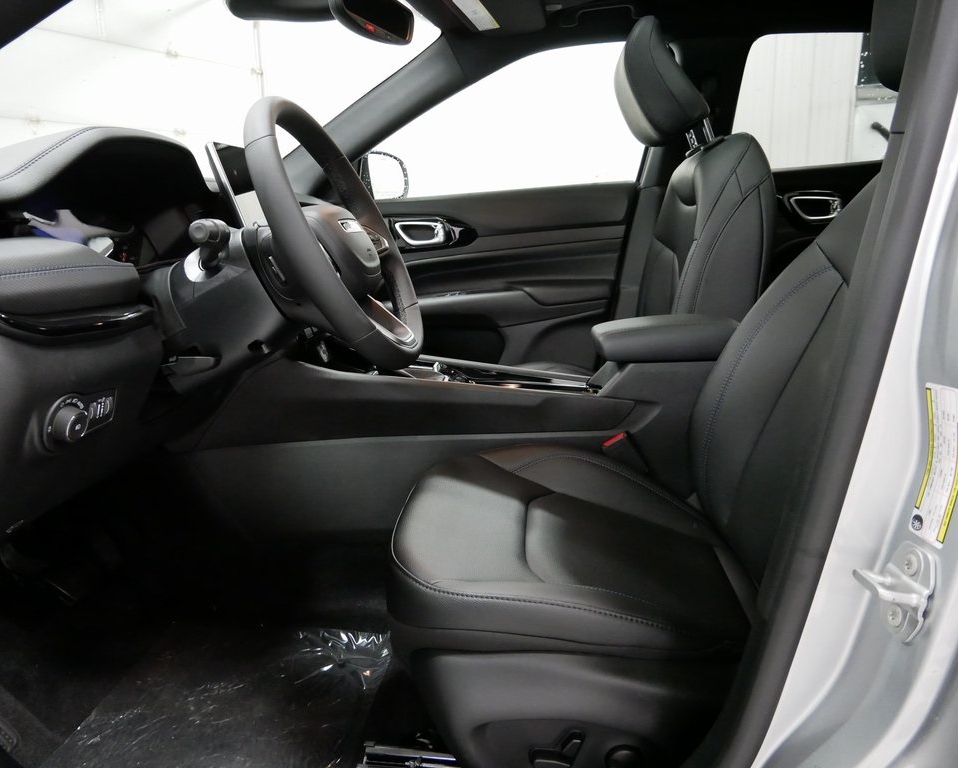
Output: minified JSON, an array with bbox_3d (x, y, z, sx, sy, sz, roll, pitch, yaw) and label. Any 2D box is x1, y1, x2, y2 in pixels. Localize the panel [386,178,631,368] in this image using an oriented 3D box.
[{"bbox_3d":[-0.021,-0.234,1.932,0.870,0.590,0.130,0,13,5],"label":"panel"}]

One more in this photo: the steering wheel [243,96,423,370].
[{"bbox_3d":[-0.189,-0.173,0.890,0.105,0.362,0.375,-25,10,10],"label":"steering wheel"}]

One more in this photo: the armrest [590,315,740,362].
[{"bbox_3d":[0.343,-0.088,1.243,0.300,0.070,0.200,0,13,5],"label":"armrest"}]

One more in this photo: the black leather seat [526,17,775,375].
[{"bbox_3d":[0.271,-0.275,1.581,0.680,1.000,0.520,0,13,5],"label":"black leather seat"}]

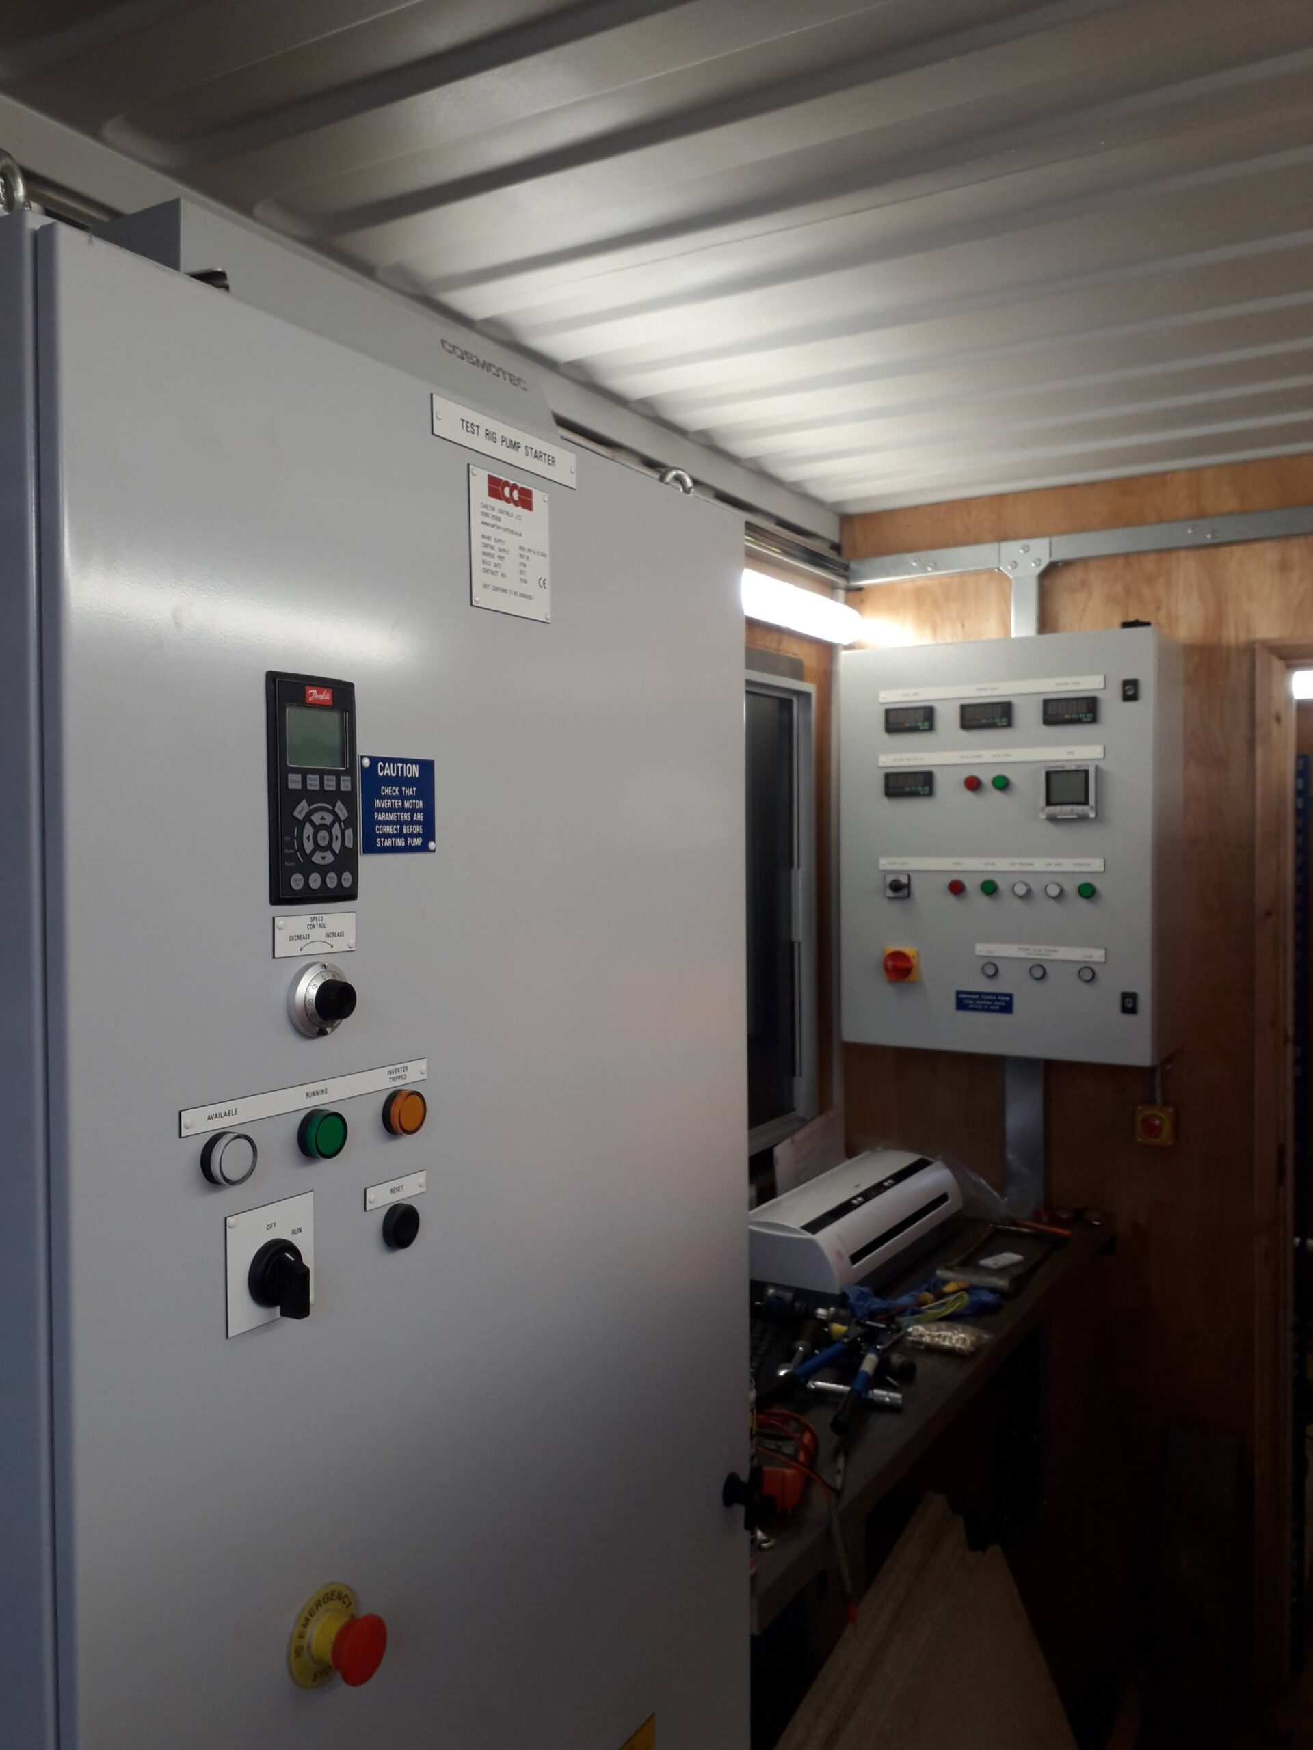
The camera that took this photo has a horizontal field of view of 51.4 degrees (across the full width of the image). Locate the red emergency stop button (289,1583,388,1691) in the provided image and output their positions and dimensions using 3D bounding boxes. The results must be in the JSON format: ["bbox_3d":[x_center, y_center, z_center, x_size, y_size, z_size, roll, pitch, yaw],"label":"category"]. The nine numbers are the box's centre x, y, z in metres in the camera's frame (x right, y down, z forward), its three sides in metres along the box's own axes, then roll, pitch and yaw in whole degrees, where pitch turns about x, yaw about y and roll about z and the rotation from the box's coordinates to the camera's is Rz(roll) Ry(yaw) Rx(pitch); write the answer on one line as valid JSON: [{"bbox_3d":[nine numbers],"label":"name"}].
[{"bbox_3d":[-0.187,0.465,0.824,0.039,0.060,0.060,1,2,32],"label":"red emergency stop button"}]

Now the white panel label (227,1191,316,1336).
[{"bbox_3d":[-0.227,0.230,0.807,0.002,0.070,0.067,1,2,31],"label":"white panel label"}]

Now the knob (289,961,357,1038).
[{"bbox_3d":[-0.196,0.076,0.817,0.024,0.046,0.046,1,2,32],"label":"knob"}]

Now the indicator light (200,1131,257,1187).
[{"bbox_3d":[-0.240,0.161,0.772,0.014,0.030,0.030,1,2,31],"label":"indicator light"}]

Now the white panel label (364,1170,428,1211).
[{"bbox_3d":[-0.168,0.205,0.886,0.002,0.014,0.057,1,2,32],"label":"white panel label"}]

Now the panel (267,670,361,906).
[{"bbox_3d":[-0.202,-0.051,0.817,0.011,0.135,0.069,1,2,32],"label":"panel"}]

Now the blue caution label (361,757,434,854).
[{"bbox_3d":[-0.168,-0.045,0.898,0.002,0.063,0.072,1,2,31],"label":"blue caution label"}]

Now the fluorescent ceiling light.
[{"bbox_3d":[0.093,-0.523,2.444,0.088,0.095,1.220,1,2,31],"label":"fluorescent ceiling light"}]

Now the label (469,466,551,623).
[{"bbox_3d":[-0.104,-0.235,0.982,0.002,0.096,0.092,1,2,32],"label":"label"}]

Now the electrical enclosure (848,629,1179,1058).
[{"bbox_3d":[0.706,-0.055,2.739,0.601,0.796,0.270,1,2,31],"label":"electrical enclosure"}]

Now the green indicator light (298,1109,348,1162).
[{"bbox_3d":[-0.203,0.159,0.835,0.014,0.029,0.029,1,2,31],"label":"green indicator light"}]

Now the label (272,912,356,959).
[{"bbox_3d":[-0.204,0.036,0.823,0.002,0.024,0.066,1,2,32],"label":"label"}]

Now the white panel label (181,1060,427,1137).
[{"bbox_3d":[-0.208,0.135,0.837,0.002,0.015,0.206,1,2,31],"label":"white panel label"}]

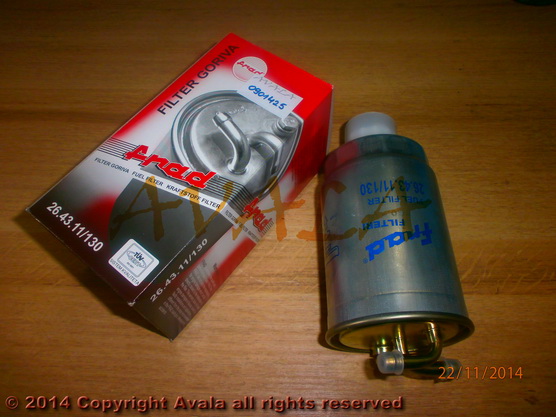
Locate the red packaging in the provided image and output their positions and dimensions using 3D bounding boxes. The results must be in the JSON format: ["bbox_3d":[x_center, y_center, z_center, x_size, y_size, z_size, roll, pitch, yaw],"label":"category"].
[{"bbox_3d":[-0.056,-0.021,0.324,0.096,0.087,0.195,33,68,20],"label":"red packaging"}]

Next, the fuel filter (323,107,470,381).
[{"bbox_3d":[0.072,0.016,0.296,0.086,0.086,0.187,2,58,-2],"label":"fuel filter"}]

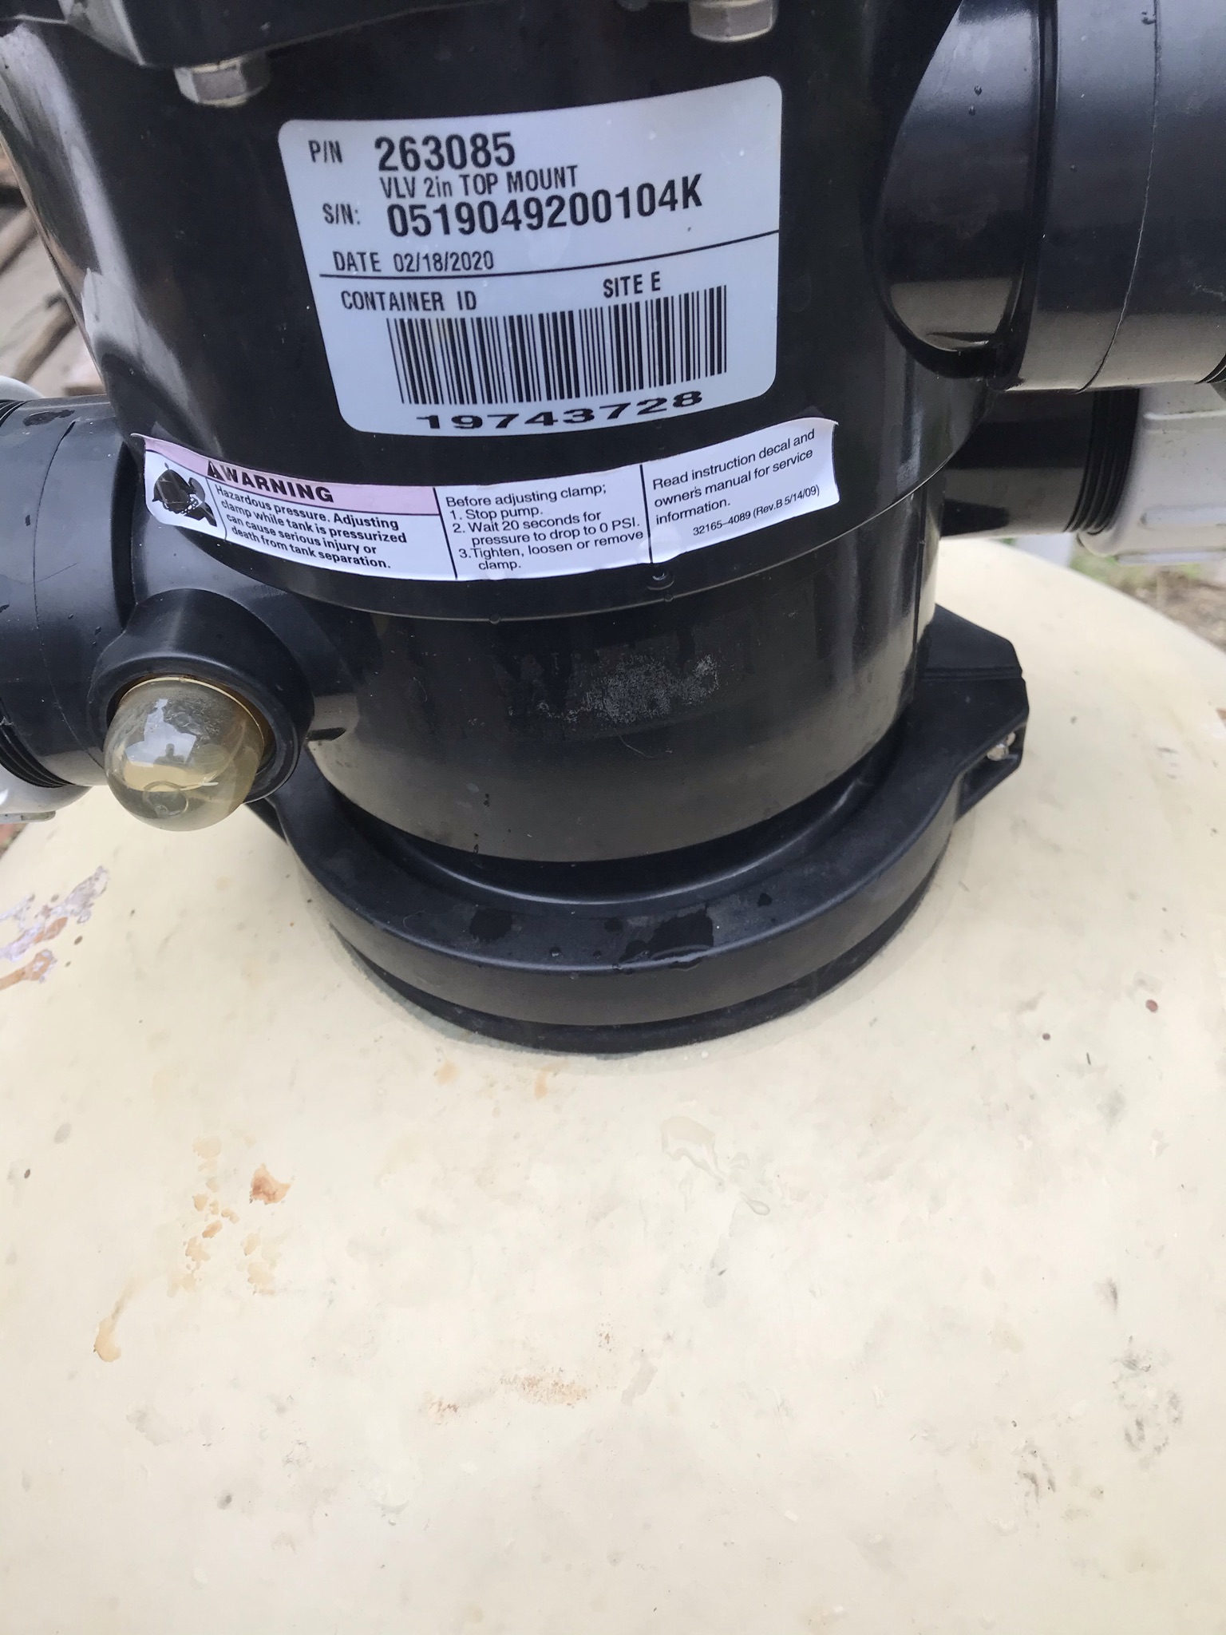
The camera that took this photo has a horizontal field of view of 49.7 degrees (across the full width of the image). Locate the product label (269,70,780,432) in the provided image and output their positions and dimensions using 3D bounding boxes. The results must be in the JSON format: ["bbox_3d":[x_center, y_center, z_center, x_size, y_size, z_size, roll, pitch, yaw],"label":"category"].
[{"bbox_3d":[-0.010,-0.085,0.208,0.074,0.051,0.007,-6,47,-1],"label":"product label"}]

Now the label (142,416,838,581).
[{"bbox_3d":[-0.023,-0.059,0.248,0.129,0.021,0.022,0,48,8],"label":"label"}]

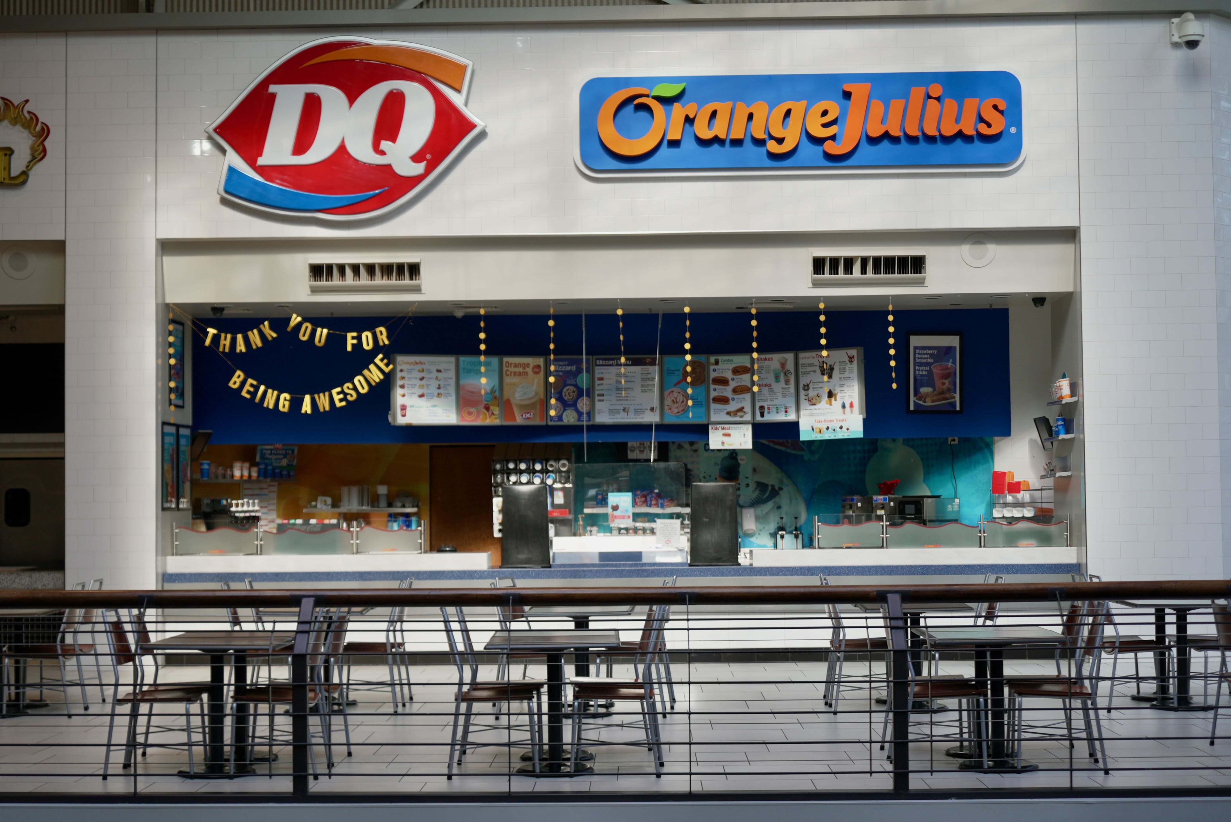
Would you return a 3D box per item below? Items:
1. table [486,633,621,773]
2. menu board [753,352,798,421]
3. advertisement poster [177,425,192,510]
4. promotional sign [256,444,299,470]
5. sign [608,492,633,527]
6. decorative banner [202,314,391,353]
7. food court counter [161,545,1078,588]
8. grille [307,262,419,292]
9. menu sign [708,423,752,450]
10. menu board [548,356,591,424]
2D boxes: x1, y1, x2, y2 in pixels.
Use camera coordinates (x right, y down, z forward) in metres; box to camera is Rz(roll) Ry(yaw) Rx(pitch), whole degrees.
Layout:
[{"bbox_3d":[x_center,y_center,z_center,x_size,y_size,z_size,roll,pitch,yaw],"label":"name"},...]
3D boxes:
[{"bbox_3d":[-0.349,1.694,11.376,0.760,0.750,1.200,-1,-2,1],"label":"table"},{"bbox_3d":[1.601,-0.238,19.497,0.460,0.707,0.091,-1,1,19],"label":"menu board"},{"bbox_3d":[-4.215,0.555,19.078,0.030,0.825,0.555,-1,-3,1],"label":"advertisement poster"},{"bbox_3d":[-3.373,0.489,19.445,0.429,0.307,0.030,-1,-3,1],"label":"promotional sign"},{"bbox_3d":[0.050,0.927,18.512,0.232,0.308,0.020,-1,-2,1],"label":"sign"},{"bbox_3d":[-3.059,-0.743,18.713,1.798,0.370,0.050,-1,-3,1],"label":"decorative banner"},{"bbox_3d":[0.057,1.844,18.562,8.534,1.056,0.838,-1,-2,1],"label":"food court counter"},{"bbox_3d":[-2.353,-1.250,18.280,1.055,0.287,0.081,-1,11,1],"label":"grille"},{"bbox_3d":[1.126,0.254,19.107,0.431,0.264,0.020,-1,-3,12],"label":"menu sign"},{"bbox_3d":[-0.449,-0.206,19.166,0.438,0.667,0.050,0,-3,-6],"label":"menu board"}]

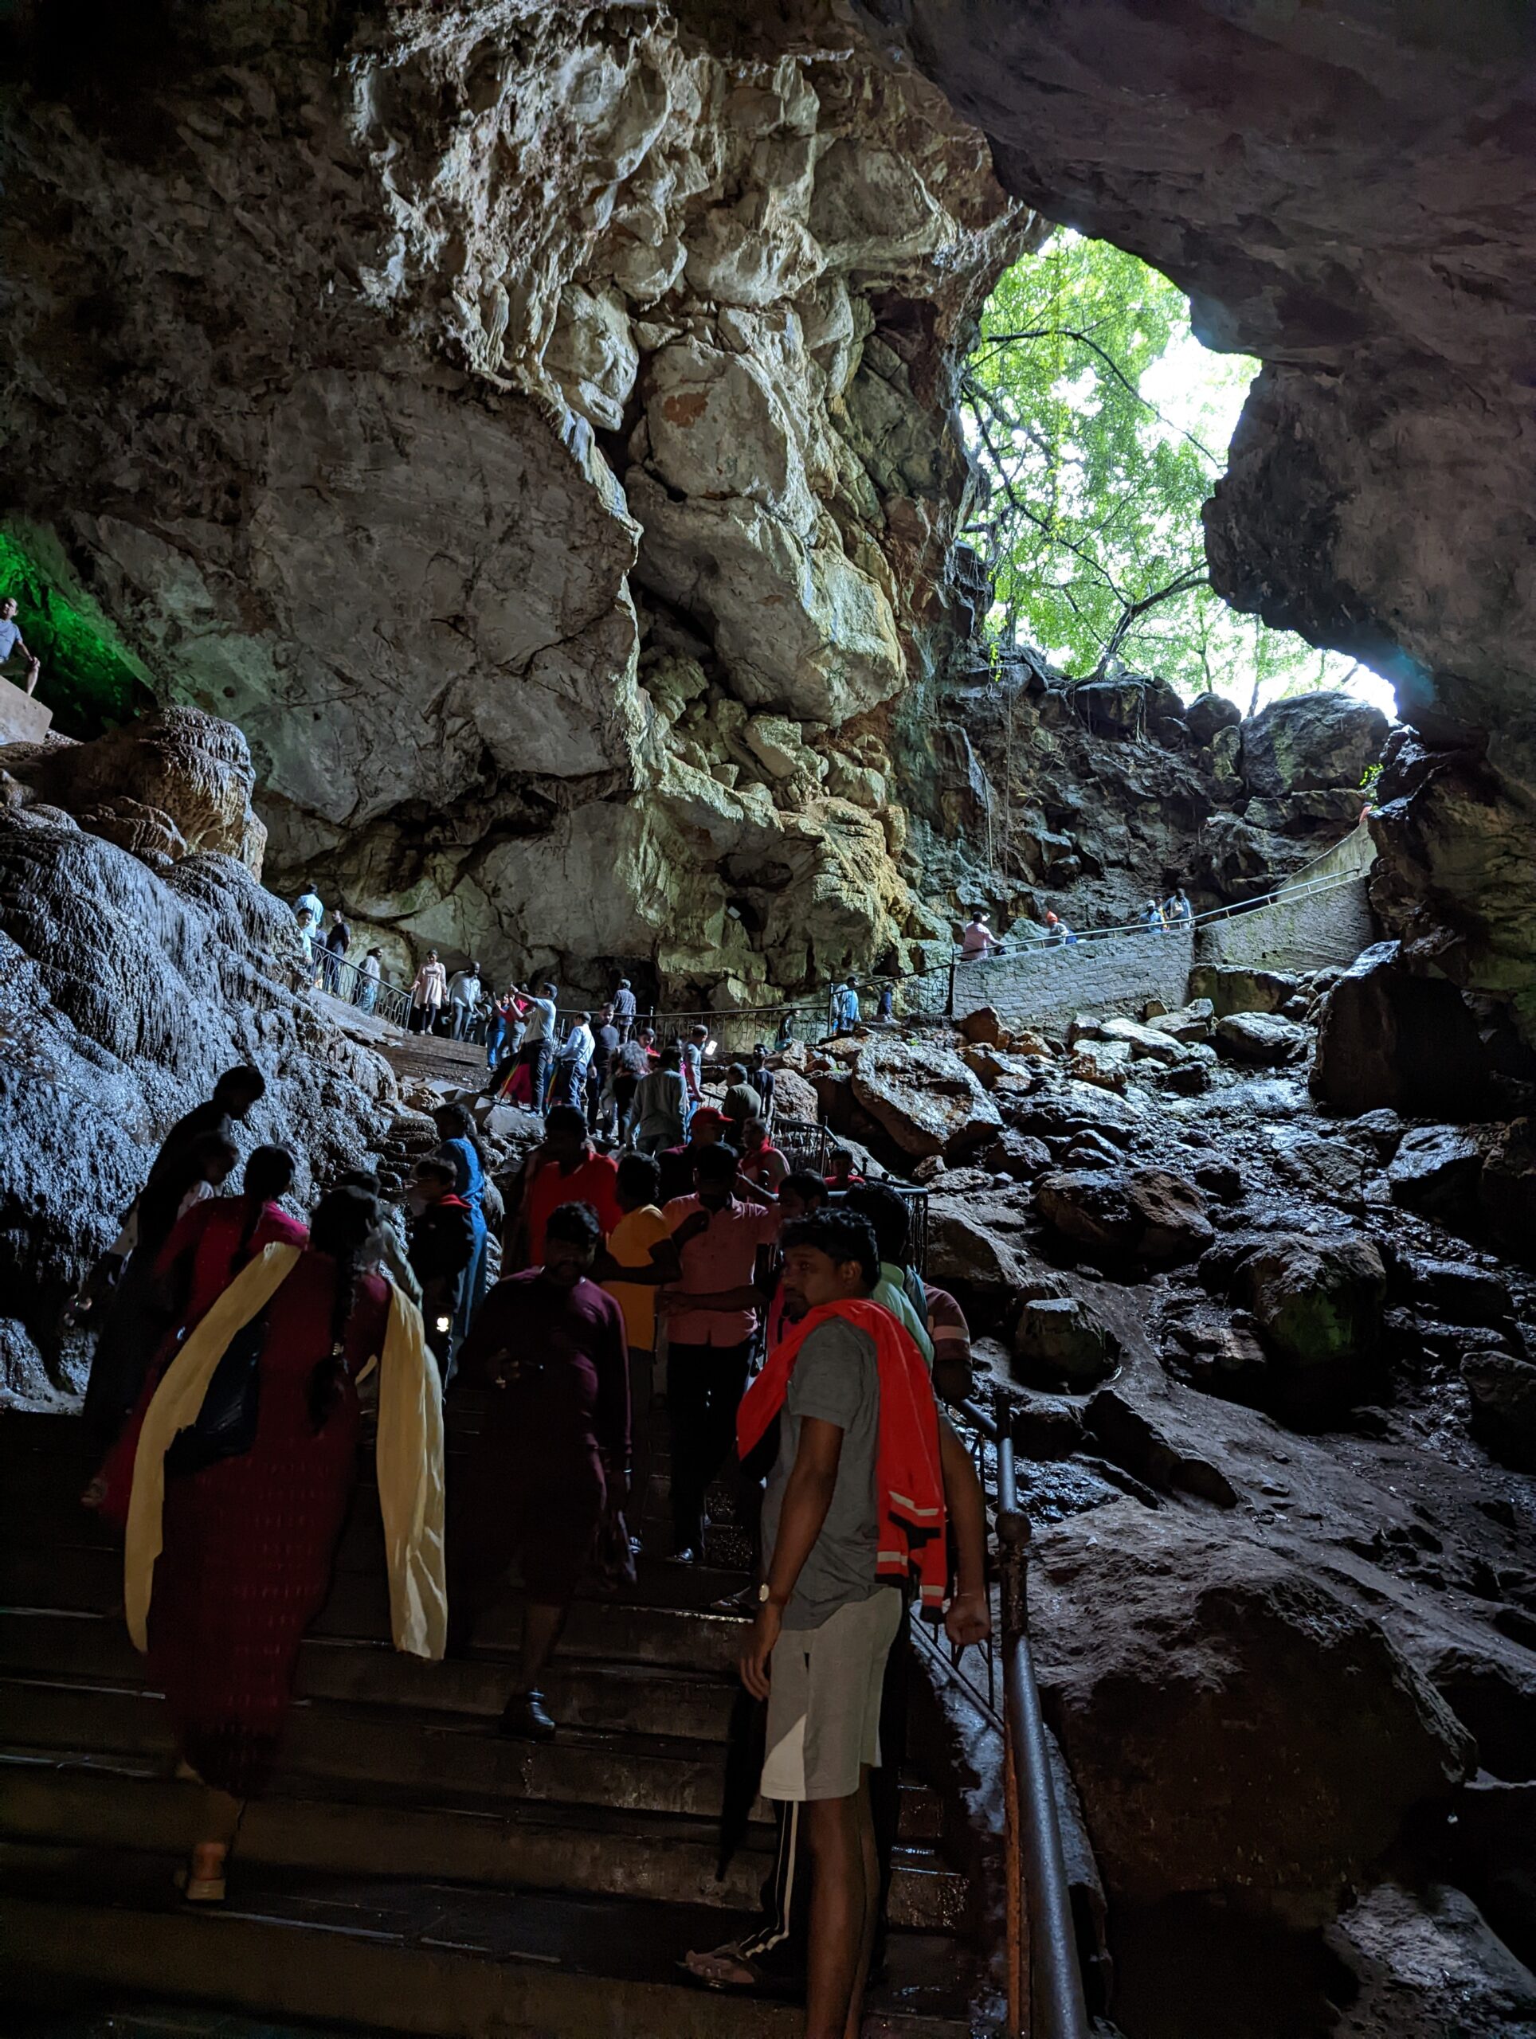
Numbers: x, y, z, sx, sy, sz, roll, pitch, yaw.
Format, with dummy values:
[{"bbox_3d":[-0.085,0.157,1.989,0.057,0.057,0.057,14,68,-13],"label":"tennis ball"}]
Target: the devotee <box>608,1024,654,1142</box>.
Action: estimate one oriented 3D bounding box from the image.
[{"bbox_3d":[-1.740,0.869,18.011,0.500,1.620,0.420,-9,-17,36],"label":"devotee"}]

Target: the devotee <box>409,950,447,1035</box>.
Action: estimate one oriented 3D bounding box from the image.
[{"bbox_3d":[-6.027,-0.433,24.795,0.600,1.580,0.350,3,-15,-5],"label":"devotee"}]

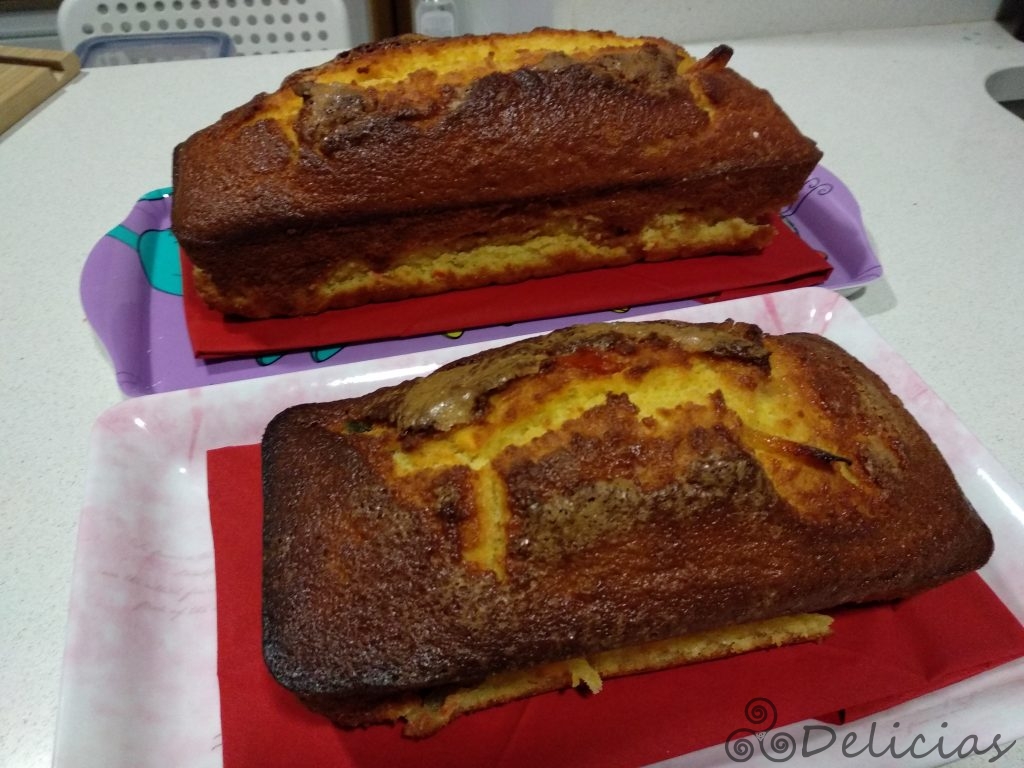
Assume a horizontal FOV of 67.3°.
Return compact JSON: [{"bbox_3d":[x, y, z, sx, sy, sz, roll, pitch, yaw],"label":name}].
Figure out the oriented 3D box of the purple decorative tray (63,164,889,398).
[{"bbox_3d":[-0.002,-0.086,0.462,0.463,0.022,0.197,-9,46,-13],"label":"purple decorative tray"}]

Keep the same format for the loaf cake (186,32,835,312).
[{"bbox_3d":[-0.006,-0.119,0.387,0.311,0.107,0.096,-10,46,-14],"label":"loaf cake"}]

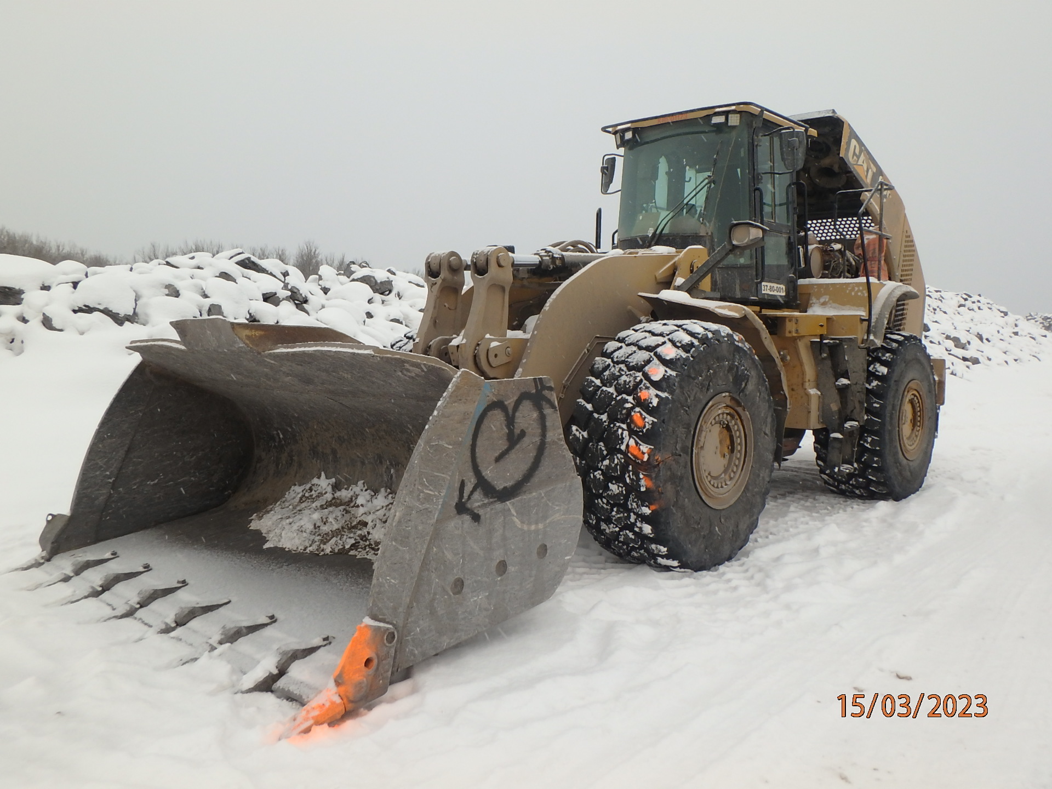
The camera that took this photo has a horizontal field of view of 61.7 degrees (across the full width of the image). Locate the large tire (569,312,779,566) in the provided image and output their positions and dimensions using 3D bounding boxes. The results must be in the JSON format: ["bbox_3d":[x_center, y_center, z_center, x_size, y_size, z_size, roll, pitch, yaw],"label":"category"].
[{"bbox_3d":[1.122,0.373,6.423,0.798,1.818,1.818,4,5,42],"label":"large tire"}]

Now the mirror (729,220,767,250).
[{"bbox_3d":[1.710,-1.231,6.841,0.273,0.202,0.141,4,5,42],"label":"mirror"}]

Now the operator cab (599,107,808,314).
[{"bbox_3d":[1.790,-1.742,8.791,1.616,1.757,1.495,4,5,42],"label":"operator cab"}]

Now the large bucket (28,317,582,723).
[{"bbox_3d":[-1.587,0.407,5.251,3.515,1.727,1.858,4,5,42],"label":"large bucket"}]

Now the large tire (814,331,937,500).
[{"bbox_3d":[3.697,0.246,9.264,0.798,1.818,1.818,4,5,42],"label":"large tire"}]

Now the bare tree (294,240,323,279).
[{"bbox_3d":[-12.333,-6.412,50.000,1.700,5.000,1.700,1,3,0],"label":"bare tree"}]

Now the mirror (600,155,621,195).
[{"bbox_3d":[0.850,-2.285,9.141,0.131,0.404,0.242,-1,4,-24],"label":"mirror"}]

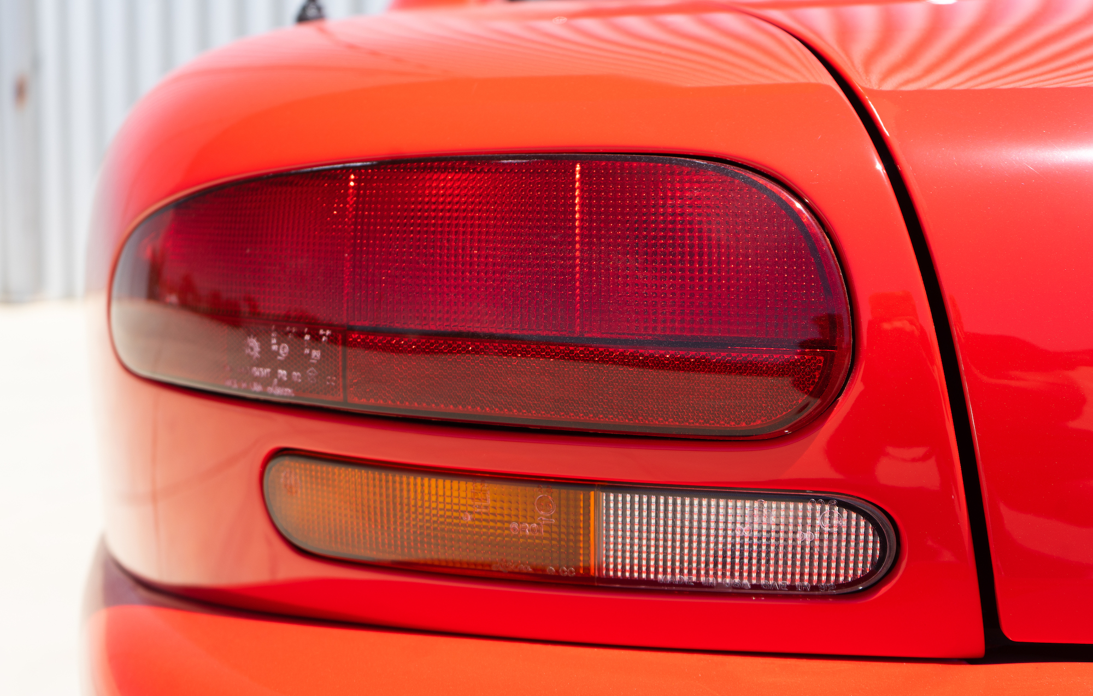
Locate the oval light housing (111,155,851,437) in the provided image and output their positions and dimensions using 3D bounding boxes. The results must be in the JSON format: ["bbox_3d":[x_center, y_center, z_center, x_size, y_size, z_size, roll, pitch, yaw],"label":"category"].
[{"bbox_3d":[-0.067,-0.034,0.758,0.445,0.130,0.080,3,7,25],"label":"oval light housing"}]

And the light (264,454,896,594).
[{"bbox_3d":[0.002,0.085,0.710,0.325,0.051,0.050,2,7,19],"label":"light"}]

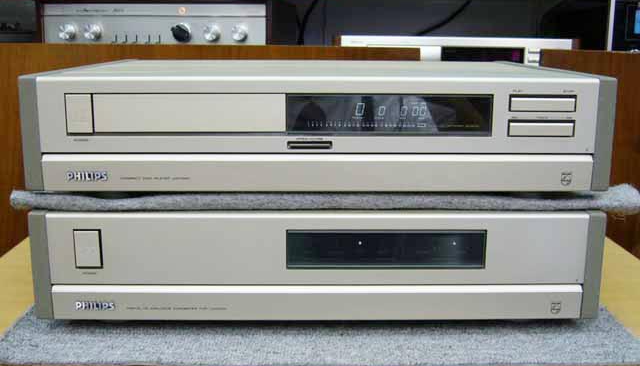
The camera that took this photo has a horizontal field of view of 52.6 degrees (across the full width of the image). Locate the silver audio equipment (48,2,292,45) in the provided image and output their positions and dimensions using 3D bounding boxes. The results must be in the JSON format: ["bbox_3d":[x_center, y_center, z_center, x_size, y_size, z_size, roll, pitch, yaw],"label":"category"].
[{"bbox_3d":[-0.310,-0.302,1.411,0.475,0.170,0.280,2,13,6],"label":"silver audio equipment"}]

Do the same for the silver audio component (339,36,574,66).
[{"bbox_3d":[0.268,-0.260,1.383,0.455,0.100,0.320,1,13,4],"label":"silver audio component"}]

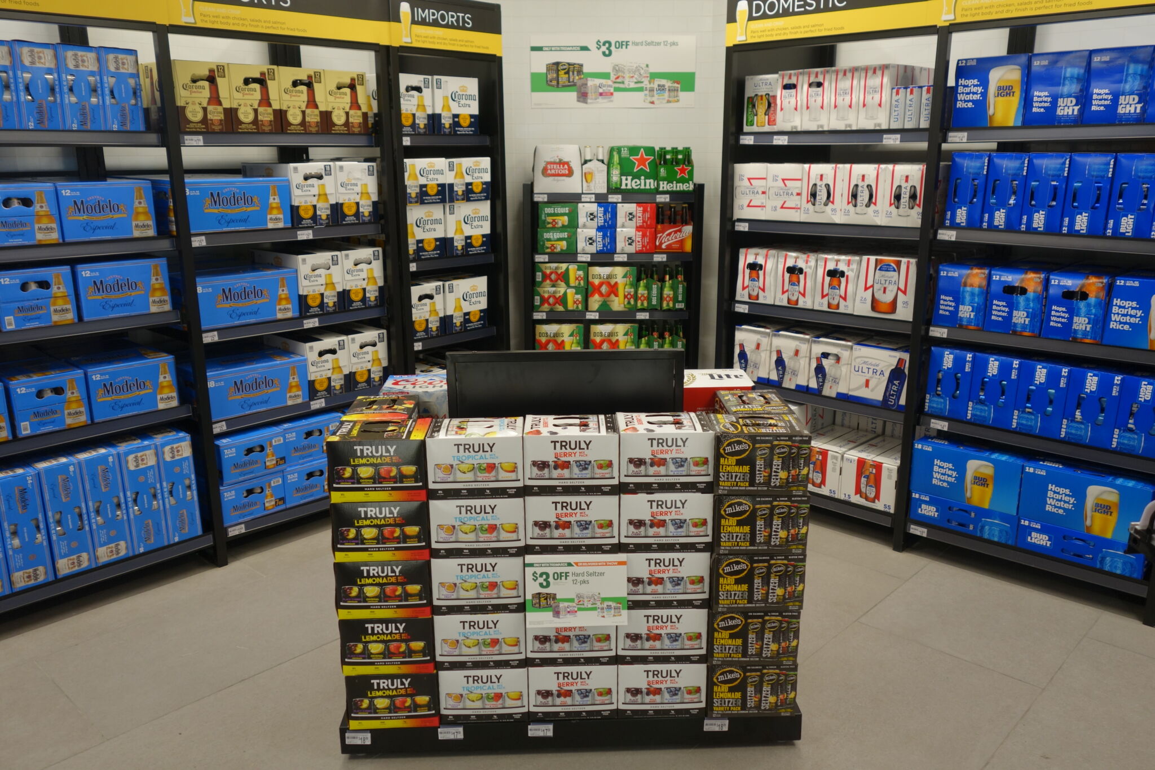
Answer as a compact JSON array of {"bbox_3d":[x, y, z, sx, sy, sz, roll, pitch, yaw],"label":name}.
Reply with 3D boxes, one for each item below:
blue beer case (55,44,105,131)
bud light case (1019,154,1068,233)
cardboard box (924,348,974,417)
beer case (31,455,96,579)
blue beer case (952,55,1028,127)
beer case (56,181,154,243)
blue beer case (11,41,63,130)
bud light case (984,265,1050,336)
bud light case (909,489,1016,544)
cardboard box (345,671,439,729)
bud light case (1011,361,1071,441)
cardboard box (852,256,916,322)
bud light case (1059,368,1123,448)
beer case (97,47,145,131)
[{"bbox_3d":[-1.704,-0.993,3.024,0.200,0.266,0.126,13,19,41],"label":"blue beer case"},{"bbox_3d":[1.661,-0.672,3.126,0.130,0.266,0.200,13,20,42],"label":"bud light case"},{"bbox_3d":[1.468,-0.019,3.455,0.160,0.266,0.200,13,20,42],"label":"cardboard box"},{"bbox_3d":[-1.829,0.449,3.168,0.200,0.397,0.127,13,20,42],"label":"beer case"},{"bbox_3d":[1.470,-1.018,3.137,0.231,0.230,0.178,13,19,41],"label":"blue beer case"},{"bbox_3d":[-1.670,-0.607,3.115,0.225,0.189,0.298,12,18,40],"label":"beer case"},{"bbox_3d":[-1.757,-0.950,2.879,0.198,0.263,0.124,13,20,42],"label":"blue beer case"},{"bbox_3d":[1.623,-0.313,3.241,0.187,0.227,0.247,13,19,41],"label":"bud light case"},{"bbox_3d":[1.524,0.482,3.474,0.397,0.124,0.202,12,19,41],"label":"bud light case"},{"bbox_3d":[-0.484,0.803,2.424,0.236,0.158,0.174,-1,15,-3],"label":"cardboard box"},{"bbox_3d":[1.685,0.044,3.200,0.157,0.269,0.200,13,19,41],"label":"bud light case"},{"bbox_3d":[1.247,-0.389,3.503,0.240,0.234,0.184,13,19,41],"label":"cardboard box"},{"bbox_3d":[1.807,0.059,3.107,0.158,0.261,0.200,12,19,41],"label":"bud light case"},{"bbox_3d":[-1.617,-1.017,3.115,0.200,0.266,0.125,13,19,41],"label":"beer case"}]

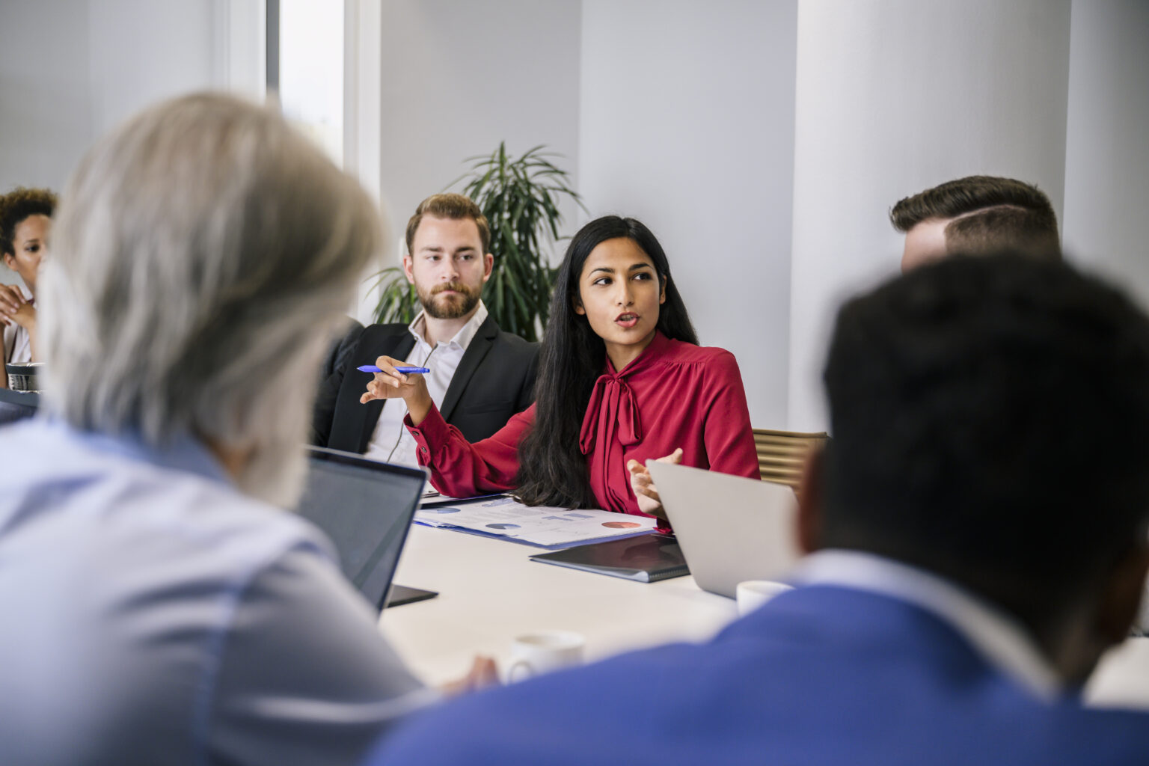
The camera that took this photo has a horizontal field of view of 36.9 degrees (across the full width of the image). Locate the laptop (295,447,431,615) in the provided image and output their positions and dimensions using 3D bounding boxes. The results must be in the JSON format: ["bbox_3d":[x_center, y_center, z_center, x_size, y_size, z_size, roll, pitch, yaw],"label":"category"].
[{"bbox_3d":[-0.397,0.196,2.272,0.285,0.204,0.304,-4,7,-42],"label":"laptop"}]

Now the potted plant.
[{"bbox_3d":[-0.256,0.136,4.312,0.550,1.459,0.550,1,5,0],"label":"potted plant"}]

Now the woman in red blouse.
[{"bbox_3d":[-0.005,0.328,3.139,0.630,1.285,0.700,4,6,28],"label":"woman in red blouse"}]

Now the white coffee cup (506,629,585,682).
[{"bbox_3d":[-0.033,0.307,1.797,0.073,0.075,0.100,4,6,30],"label":"white coffee cup"}]

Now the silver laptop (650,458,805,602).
[{"bbox_3d":[0.303,0.205,2.288,0.306,0.204,0.304,-3,6,-35],"label":"silver laptop"}]

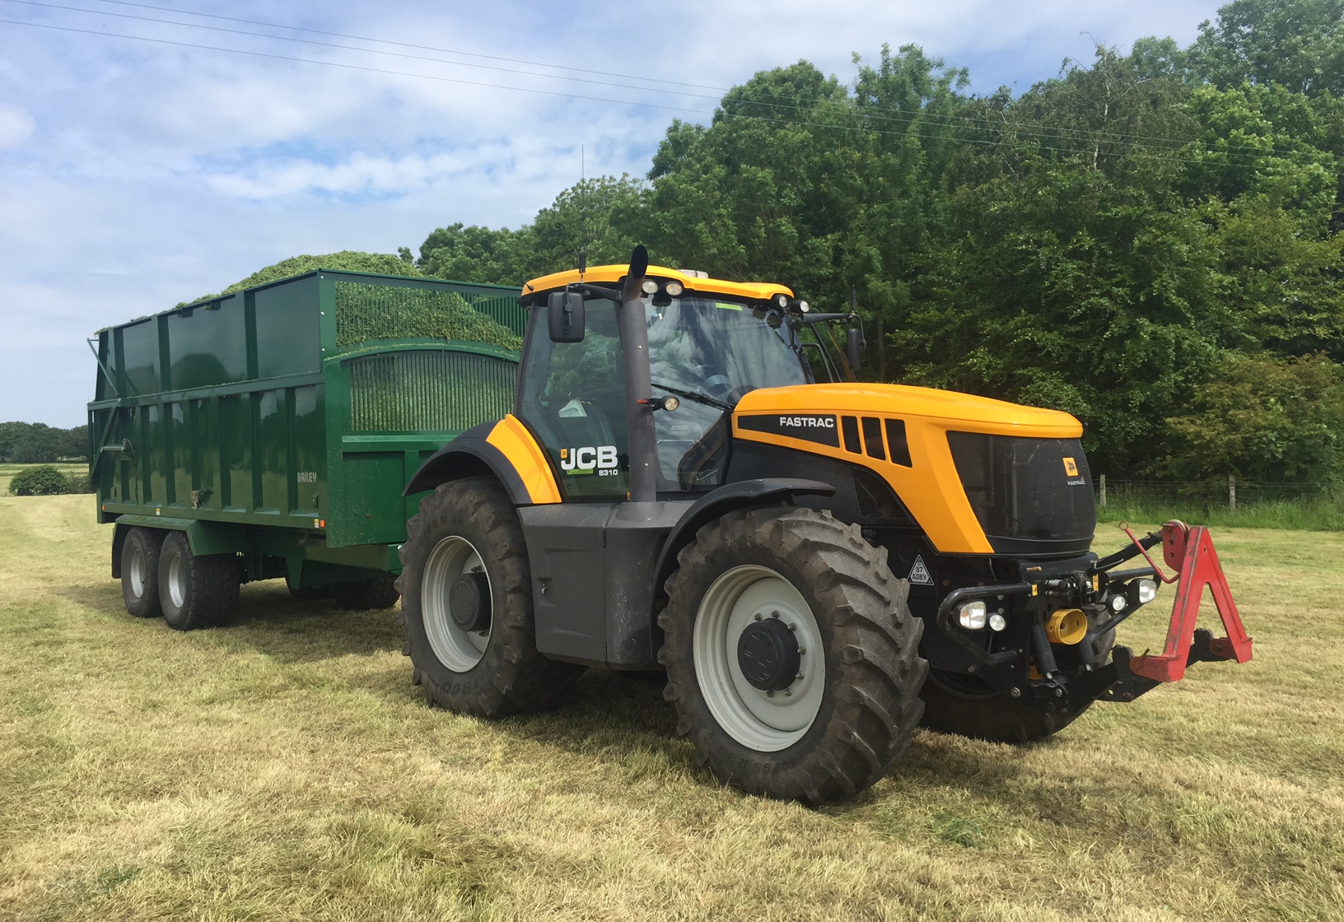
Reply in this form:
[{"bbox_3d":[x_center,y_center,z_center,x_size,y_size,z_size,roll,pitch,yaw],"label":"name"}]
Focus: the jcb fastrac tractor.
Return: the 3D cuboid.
[{"bbox_3d":[0.727,0.192,7.833,2.800,3.330,5.900,-2,1,-42],"label":"jcb fastrac tractor"}]

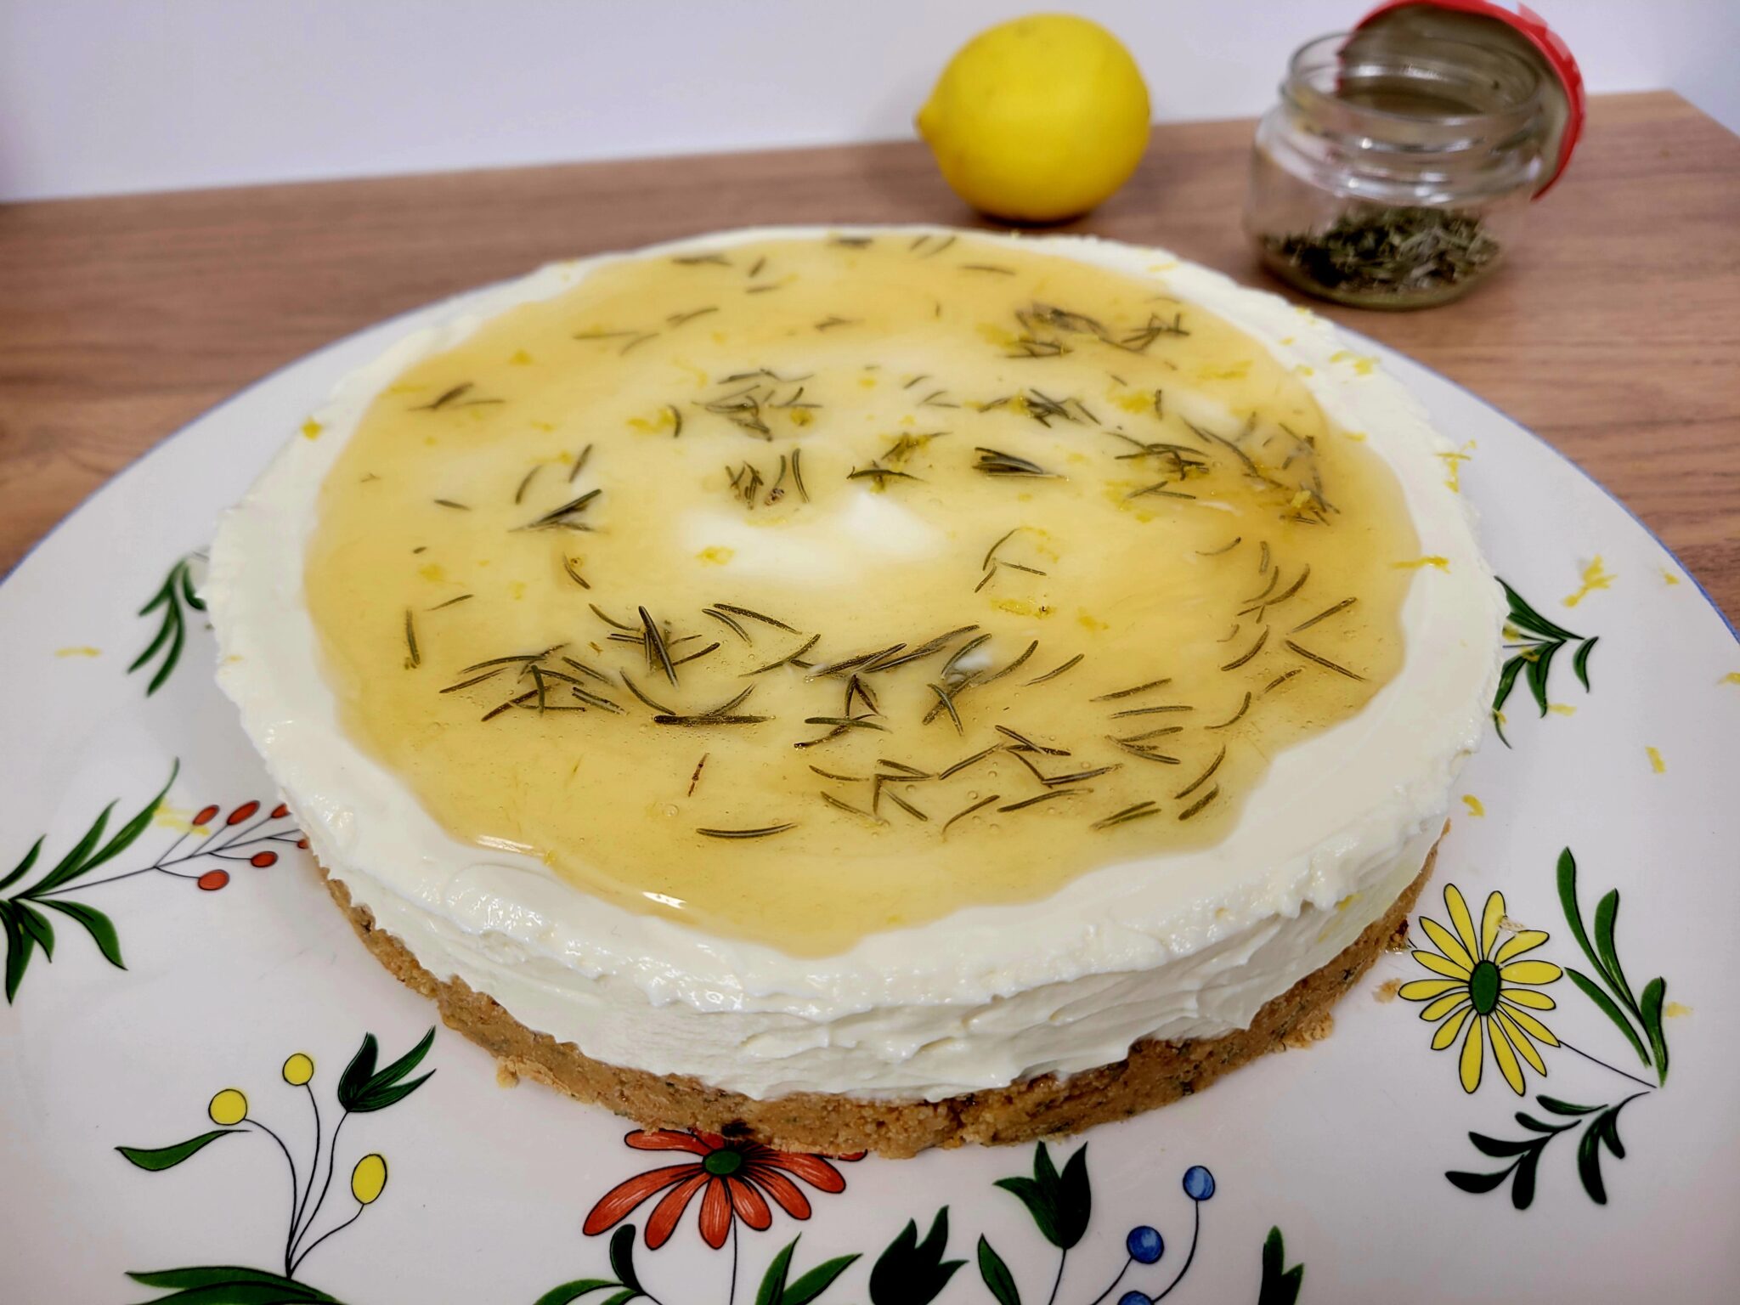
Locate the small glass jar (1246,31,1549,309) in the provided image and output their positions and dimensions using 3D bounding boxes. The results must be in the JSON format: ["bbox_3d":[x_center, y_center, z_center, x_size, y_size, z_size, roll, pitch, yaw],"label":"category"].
[{"bbox_3d":[0.145,-0.135,0.367,0.074,0.052,0.074,0,42,0],"label":"small glass jar"}]

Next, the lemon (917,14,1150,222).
[{"bbox_3d":[0.049,-0.159,0.390,0.068,0.057,0.057,-1,42,0],"label":"lemon"}]

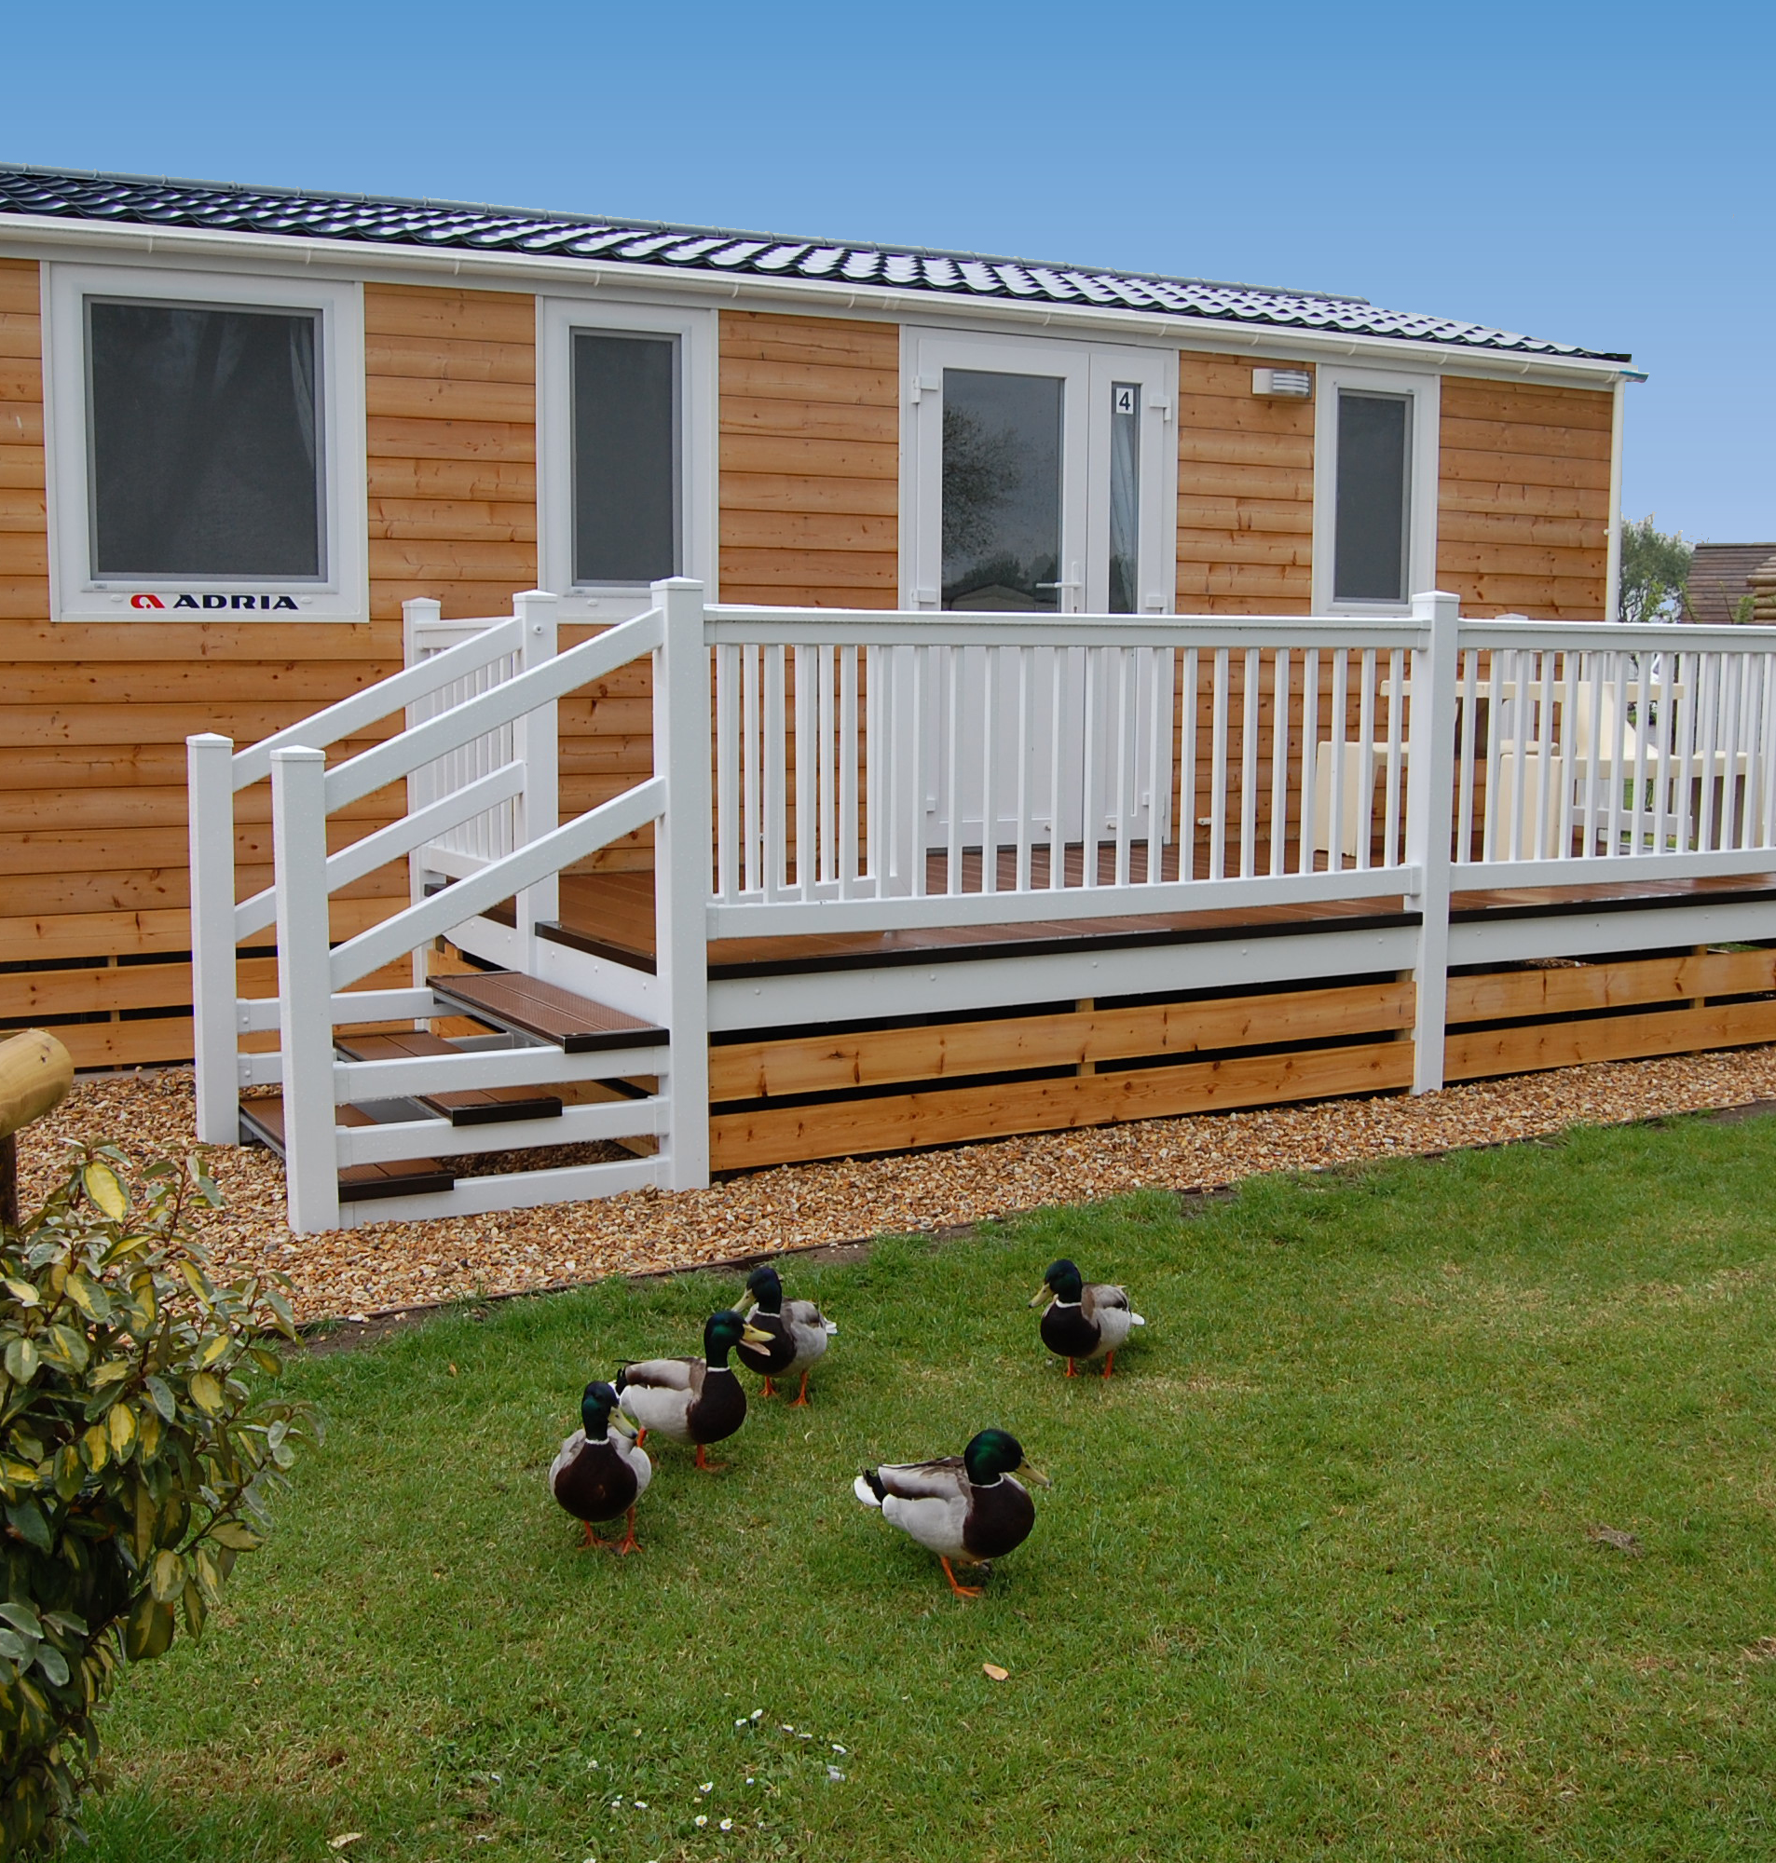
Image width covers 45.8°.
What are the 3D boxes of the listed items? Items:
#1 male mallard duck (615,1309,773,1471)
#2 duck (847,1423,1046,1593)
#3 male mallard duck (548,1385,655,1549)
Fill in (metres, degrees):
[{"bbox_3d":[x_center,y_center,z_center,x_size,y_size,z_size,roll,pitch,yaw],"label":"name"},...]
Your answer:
[{"bbox_3d":[-0.377,0.817,3.812,0.370,0.305,0.160,5,8,35],"label":"male mallard duck"},{"bbox_3d":[0.088,0.887,3.315,0.370,0.285,0.165,7,10,43],"label":"duck"},{"bbox_3d":[-0.469,0.859,3.488,0.160,0.300,0.370,0,7,-4],"label":"male mallard duck"}]

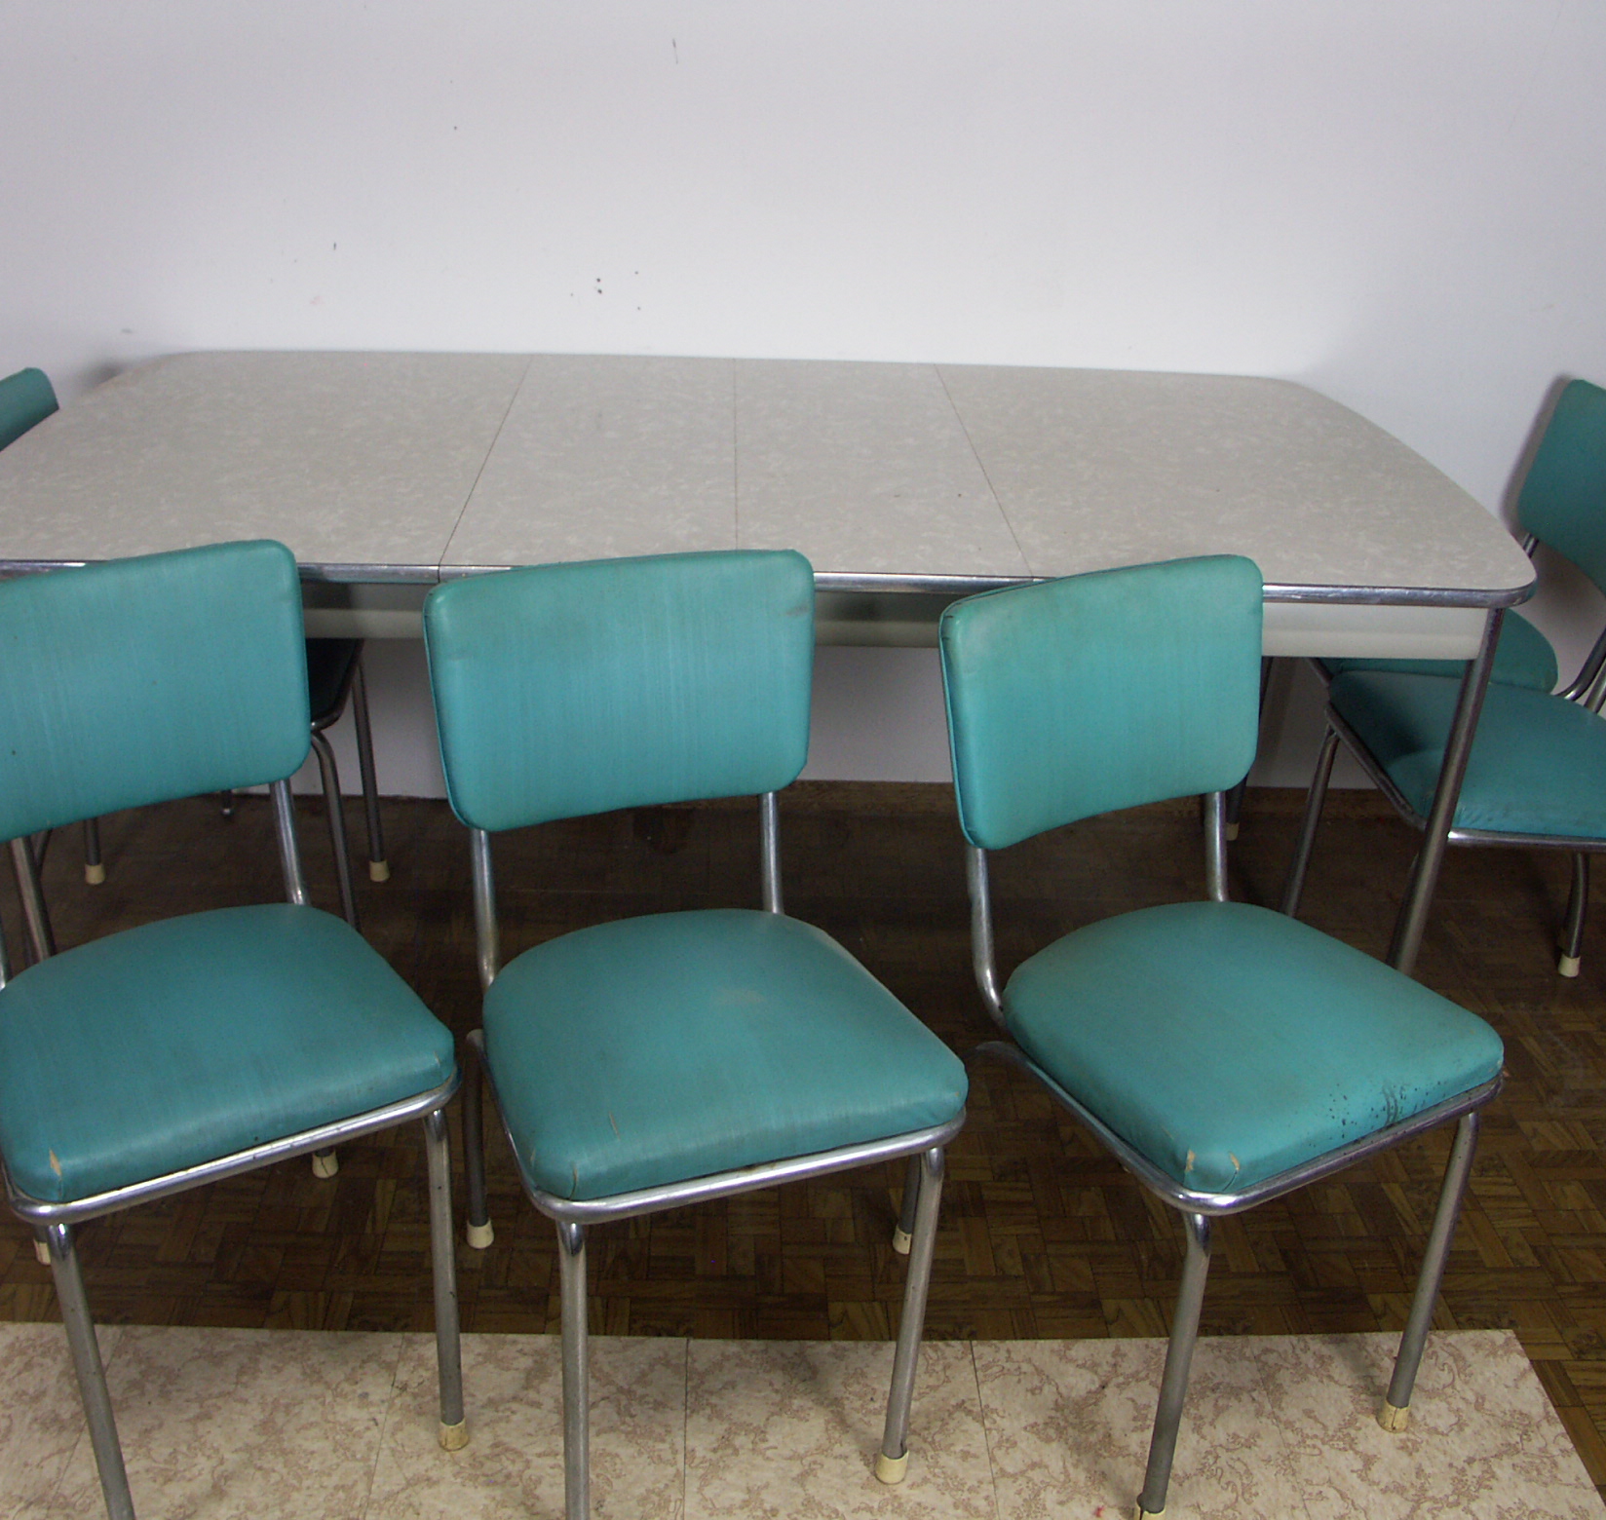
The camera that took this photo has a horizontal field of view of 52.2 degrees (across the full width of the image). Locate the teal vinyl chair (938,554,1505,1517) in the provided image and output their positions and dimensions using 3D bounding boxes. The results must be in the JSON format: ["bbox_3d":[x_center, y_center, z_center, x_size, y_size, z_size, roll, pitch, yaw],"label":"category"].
[{"bbox_3d":[0.377,0.265,1.619,0.394,0.815,0.490,-11,29,-25],"label":"teal vinyl chair"}]

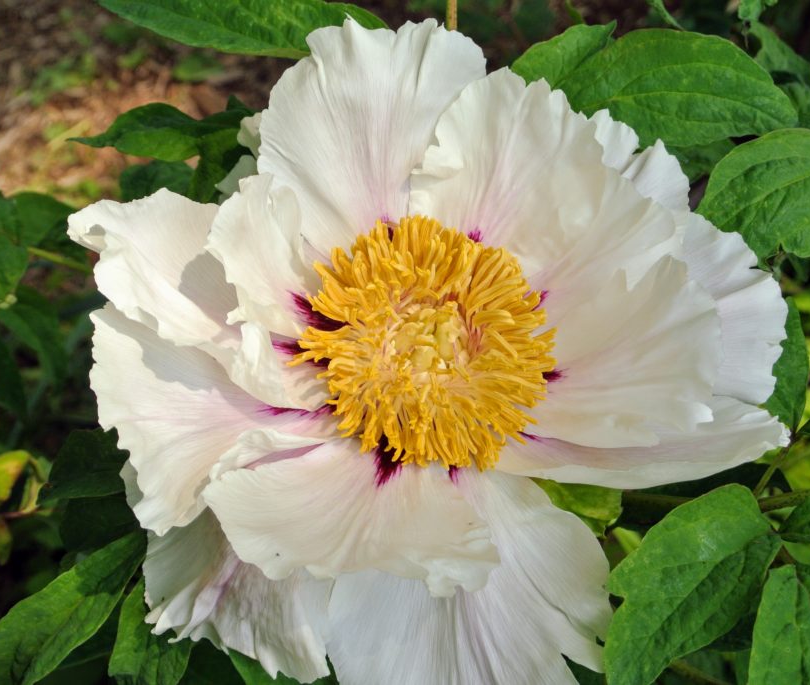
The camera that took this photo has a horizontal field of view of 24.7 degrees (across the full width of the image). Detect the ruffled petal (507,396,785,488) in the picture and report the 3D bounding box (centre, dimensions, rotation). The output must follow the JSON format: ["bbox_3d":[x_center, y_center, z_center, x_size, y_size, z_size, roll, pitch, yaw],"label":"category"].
[{"bbox_3d":[0.064,0.026,0.497,0.077,0.020,0.038,-4,38,4],"label":"ruffled petal"}]

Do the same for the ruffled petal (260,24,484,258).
[{"bbox_3d":[-0.009,-0.054,0.483,0.056,0.060,0.022,-7,6,-2],"label":"ruffled petal"}]

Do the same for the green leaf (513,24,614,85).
[{"bbox_3d":[0.045,-0.082,0.535,0.030,0.012,0.026,29,58,20],"label":"green leaf"}]

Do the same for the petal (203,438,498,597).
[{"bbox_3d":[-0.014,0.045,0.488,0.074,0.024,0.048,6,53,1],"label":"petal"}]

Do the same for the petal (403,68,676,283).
[{"bbox_3d":[0.039,-0.044,0.500,0.066,0.055,0.023,32,19,2],"label":"petal"}]

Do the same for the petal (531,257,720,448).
[{"bbox_3d":[0.057,0.004,0.488,0.056,0.050,0.022,-18,-9,29],"label":"petal"}]

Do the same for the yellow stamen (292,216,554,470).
[{"bbox_3d":[0.004,0.000,0.480,0.066,0.032,0.063,0,78,0],"label":"yellow stamen"}]

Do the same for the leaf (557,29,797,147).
[{"bbox_3d":[0.078,-0.073,0.530,0.066,0.014,0.036,3,53,3],"label":"leaf"}]

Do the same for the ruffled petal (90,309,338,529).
[{"bbox_3d":[-0.051,0.020,0.497,0.062,0.061,0.022,-16,-3,-22],"label":"ruffled petal"}]

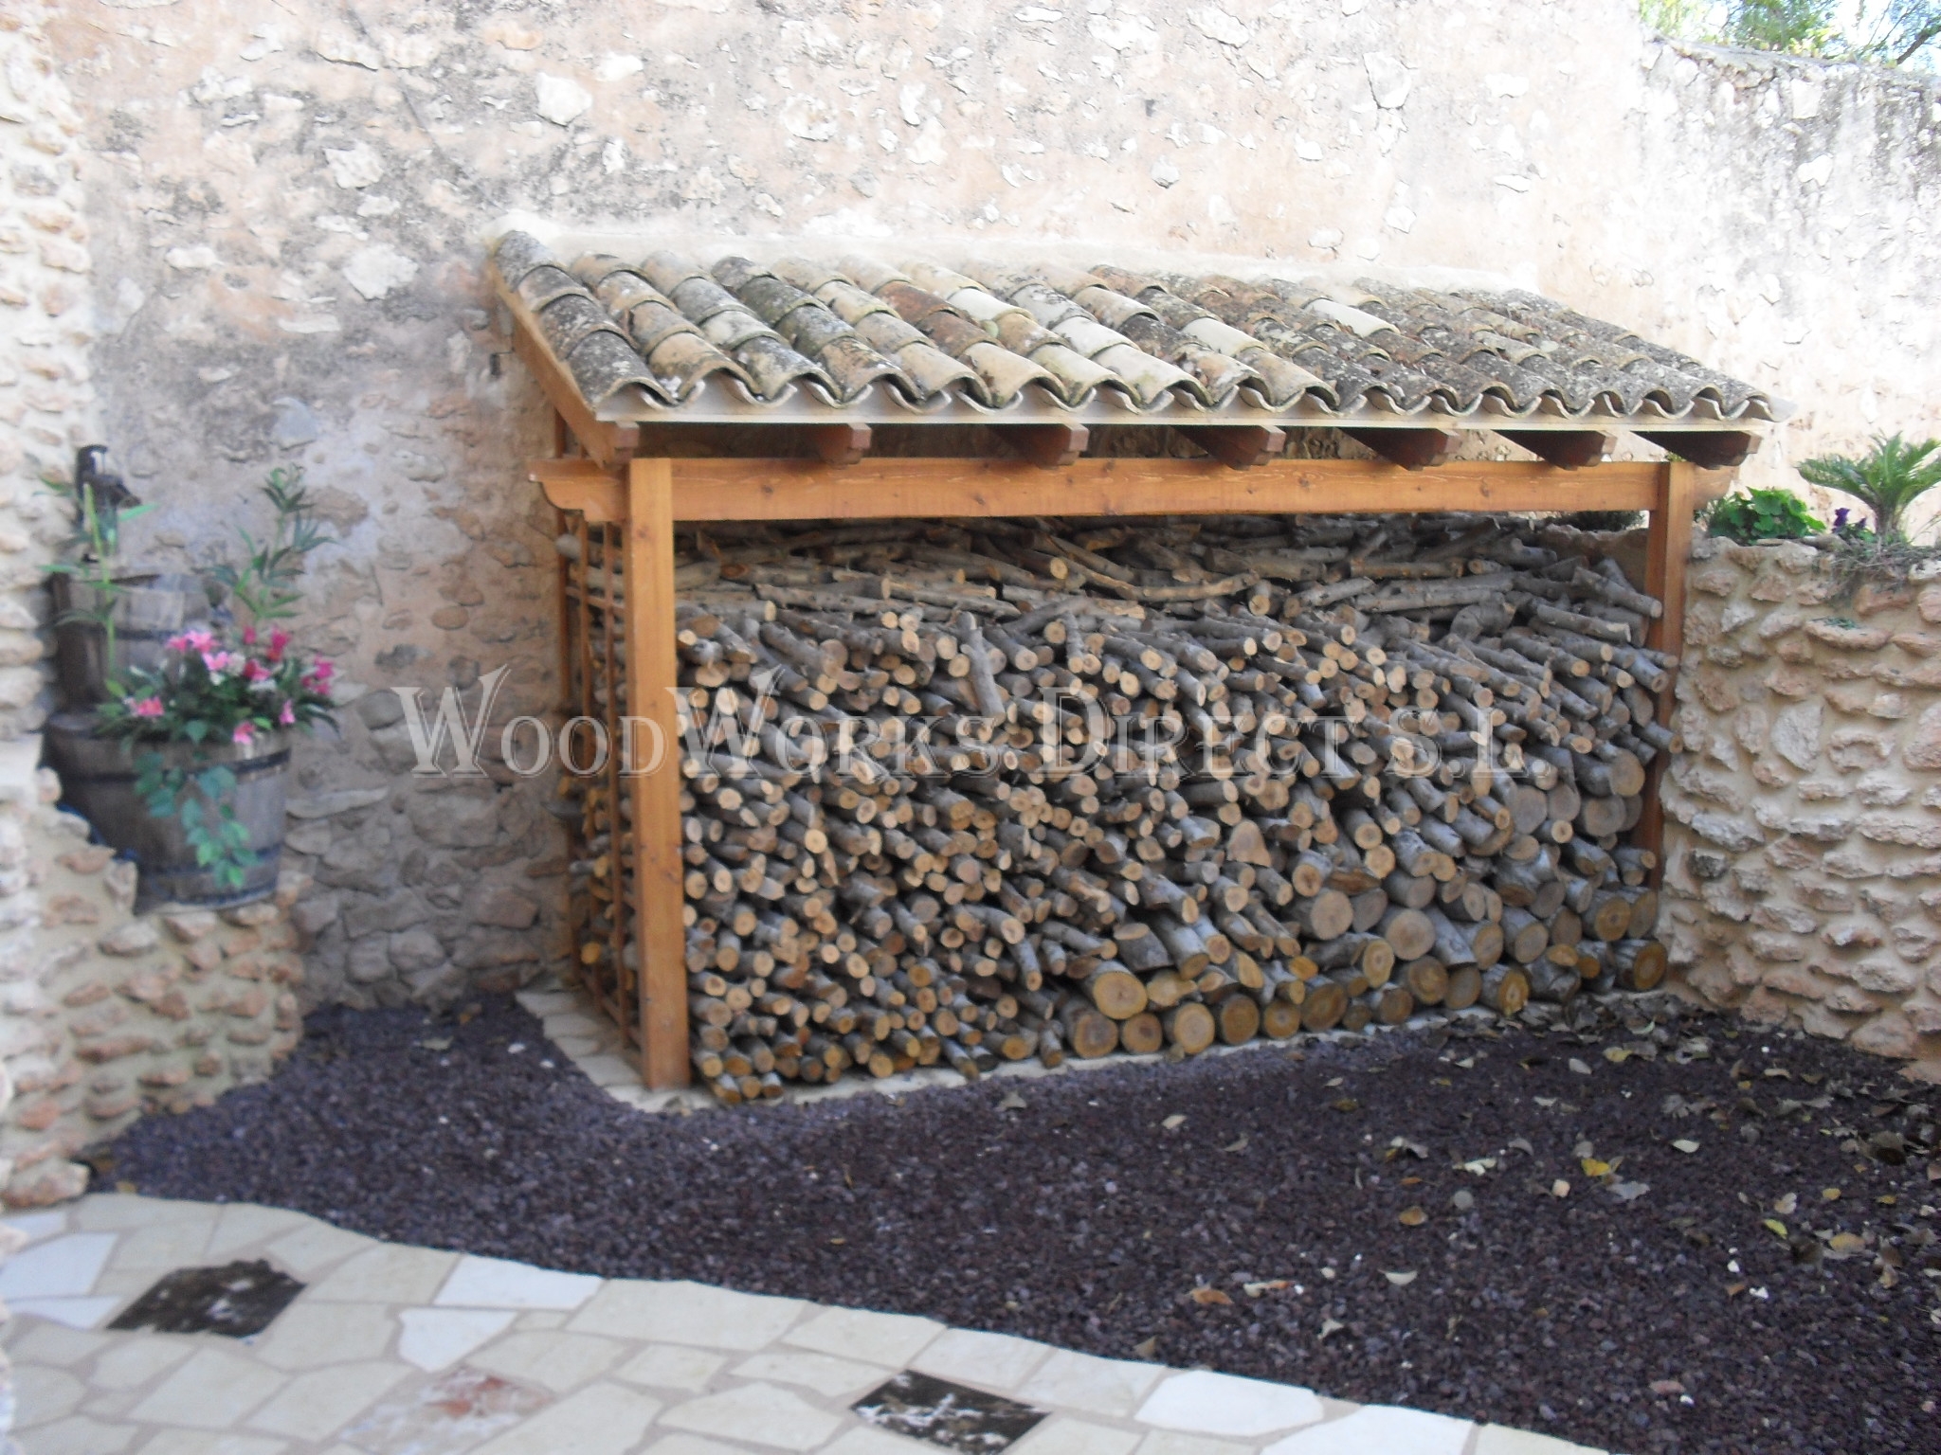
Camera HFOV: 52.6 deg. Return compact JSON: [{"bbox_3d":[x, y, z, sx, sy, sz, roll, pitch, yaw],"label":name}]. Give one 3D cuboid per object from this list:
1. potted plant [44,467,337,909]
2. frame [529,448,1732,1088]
[{"bbox_3d":[-2.160,-0.120,5.420,0.760,1.130,0.700,-3,8,-22],"label":"potted plant"},{"bbox_3d":[0.510,-0.037,6.238,4.000,1.650,1.150,-3,8,-25],"label":"frame"}]

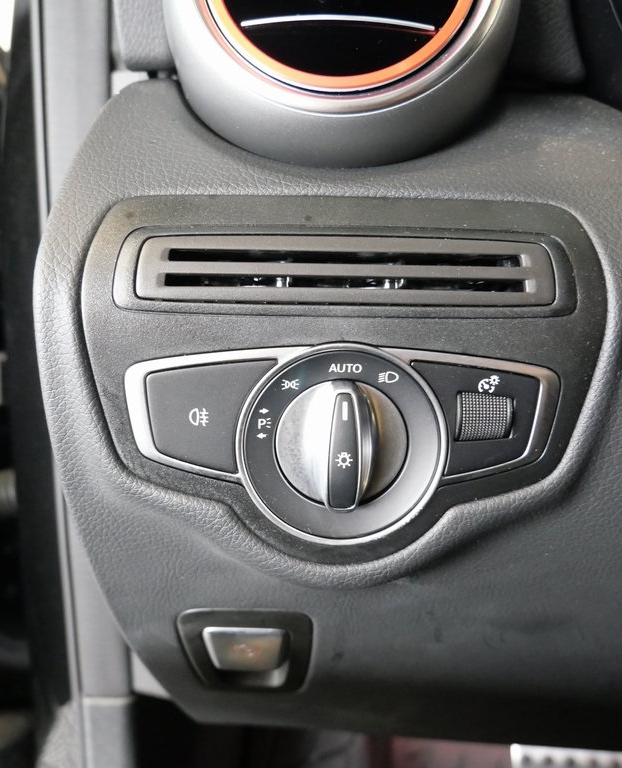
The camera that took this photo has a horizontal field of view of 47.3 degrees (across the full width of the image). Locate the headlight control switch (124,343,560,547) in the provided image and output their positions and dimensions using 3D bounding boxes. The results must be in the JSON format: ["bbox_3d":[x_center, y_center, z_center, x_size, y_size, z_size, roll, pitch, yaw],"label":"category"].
[{"bbox_3d":[0.011,0.021,0.254,0.152,0.073,0.015,1,12,0],"label":"headlight control switch"}]

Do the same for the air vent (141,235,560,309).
[{"bbox_3d":[0.012,-0.038,0.240,0.140,0.022,0.014,1,12,0],"label":"air vent"}]

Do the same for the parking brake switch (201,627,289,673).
[{"bbox_3d":[-0.025,0.100,0.267,0.032,0.017,0.012,1,12,0],"label":"parking brake switch"}]

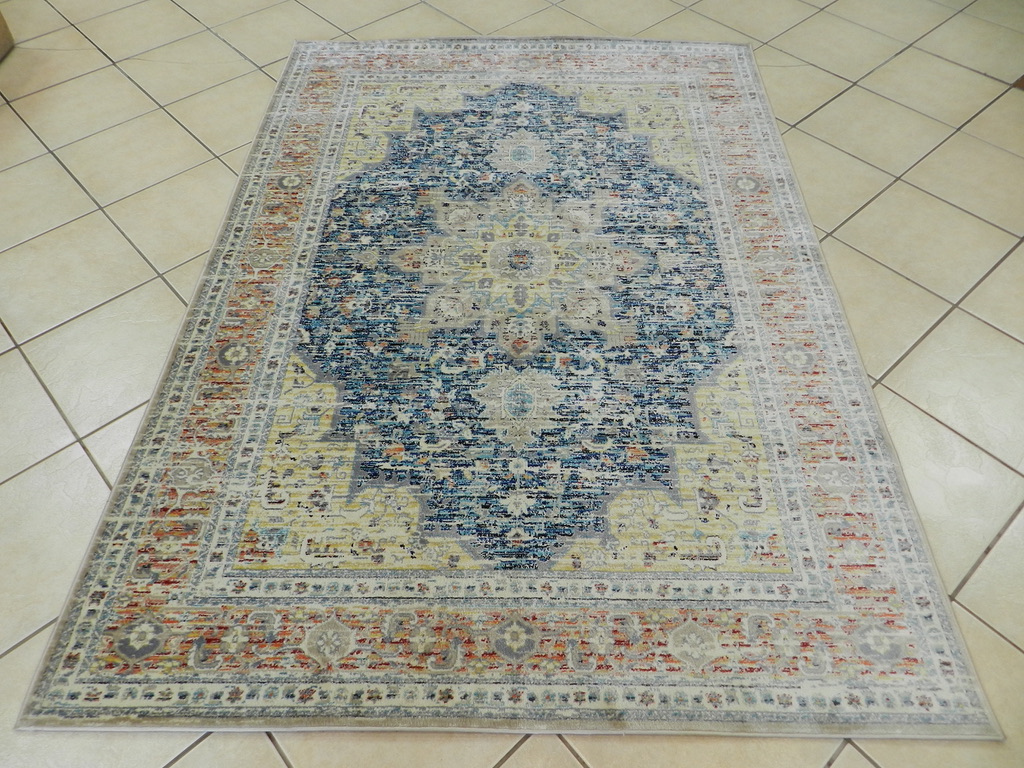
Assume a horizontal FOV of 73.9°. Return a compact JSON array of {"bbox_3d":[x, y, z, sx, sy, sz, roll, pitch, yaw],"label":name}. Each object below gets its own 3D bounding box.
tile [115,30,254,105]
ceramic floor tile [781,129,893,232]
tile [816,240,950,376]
[{"bbox_3d":[-1.085,-1.059,2.279,0.338,0.010,0.338,-37,62,-23],"label":"tile"},{"bbox_3d":[0.847,-0.584,1.933,0.338,0.010,0.338,-37,62,-23],"label":"ceramic floor tile"},{"bbox_3d":[0.825,-0.196,1.655,0.338,0.010,0.338,-37,62,-23],"label":"tile"}]

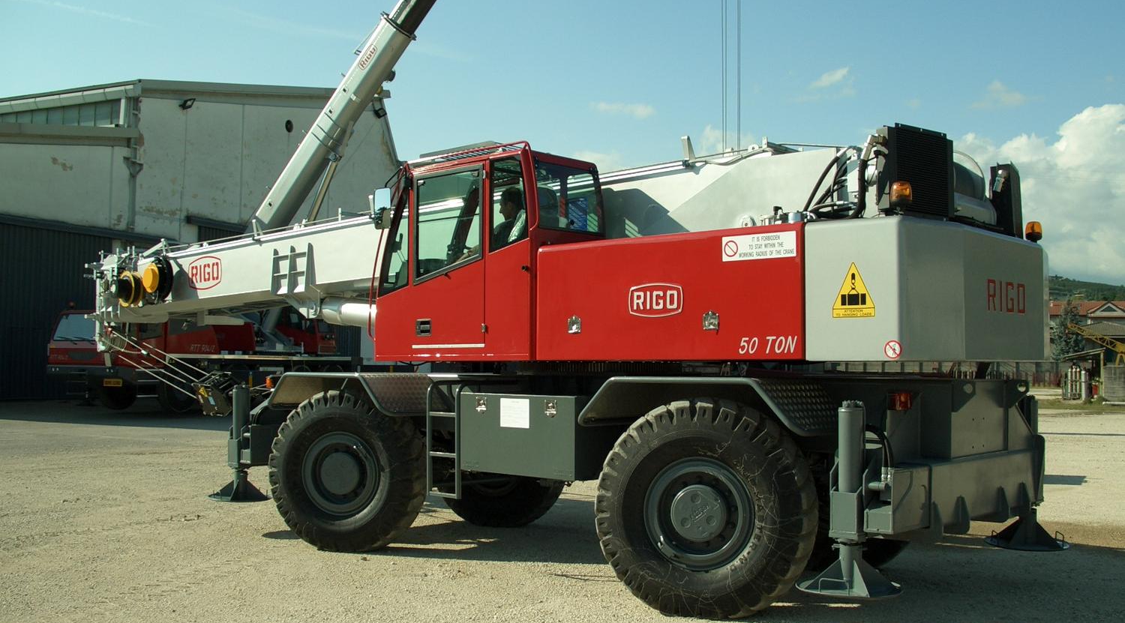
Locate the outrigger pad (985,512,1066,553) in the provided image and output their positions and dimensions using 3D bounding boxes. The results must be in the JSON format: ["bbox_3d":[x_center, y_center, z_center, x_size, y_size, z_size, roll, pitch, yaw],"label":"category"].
[{"bbox_3d":[3.298,1.529,7.586,0.600,0.220,0.600,-2,-4,42],"label":"outrigger pad"}]

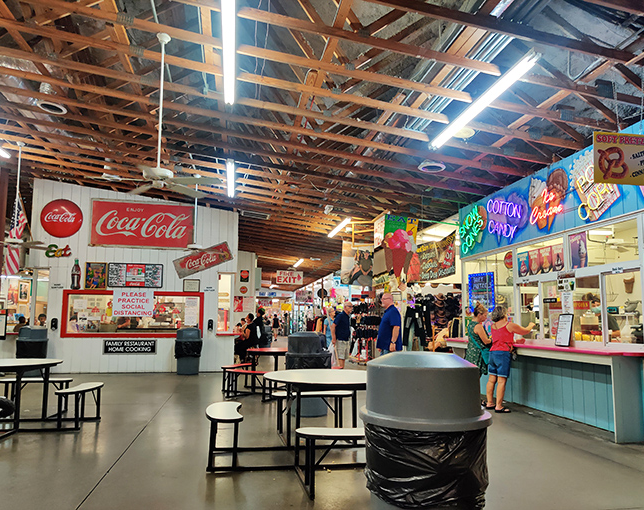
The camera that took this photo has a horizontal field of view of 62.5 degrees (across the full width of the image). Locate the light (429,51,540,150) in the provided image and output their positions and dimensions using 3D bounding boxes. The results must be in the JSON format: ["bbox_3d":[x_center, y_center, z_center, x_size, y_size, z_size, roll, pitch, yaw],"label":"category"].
[{"bbox_3d":[1.612,-1.520,5.647,0.120,0.100,2.440,2,-7,-9],"label":"light"}]

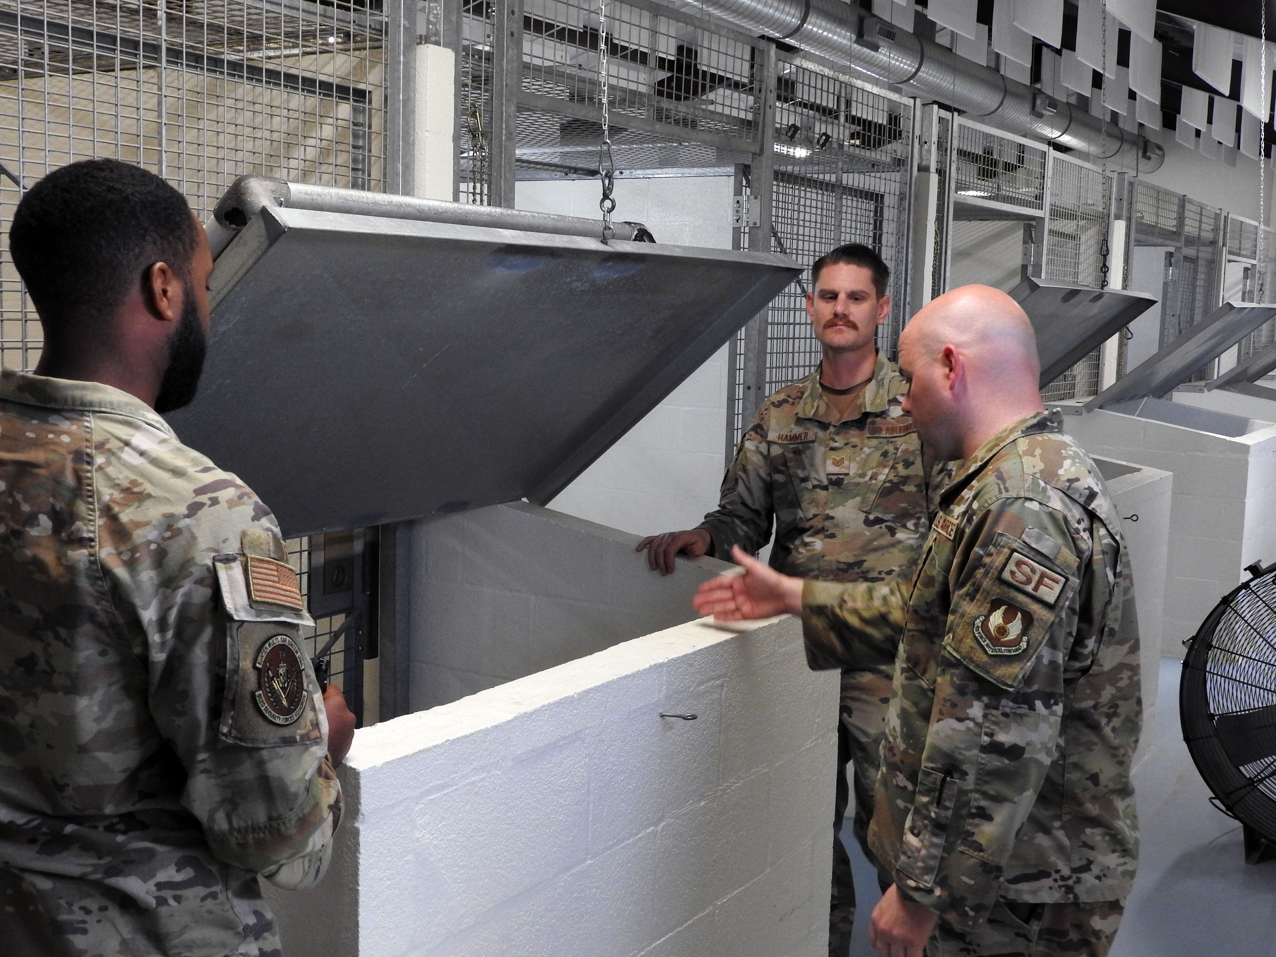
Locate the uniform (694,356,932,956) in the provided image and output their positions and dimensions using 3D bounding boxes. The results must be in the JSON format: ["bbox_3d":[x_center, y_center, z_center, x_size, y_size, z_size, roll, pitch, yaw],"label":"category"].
[{"bbox_3d":[0.426,0.442,3.425,0.520,1.470,0.430,4,7,15],"label":"uniform"}]

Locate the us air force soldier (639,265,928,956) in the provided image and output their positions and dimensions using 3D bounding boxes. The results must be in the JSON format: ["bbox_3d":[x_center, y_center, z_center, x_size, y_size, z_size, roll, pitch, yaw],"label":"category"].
[{"bbox_3d":[0.365,0.373,3.356,0.600,1.810,0.570,4,7,15],"label":"us air force soldier"}]

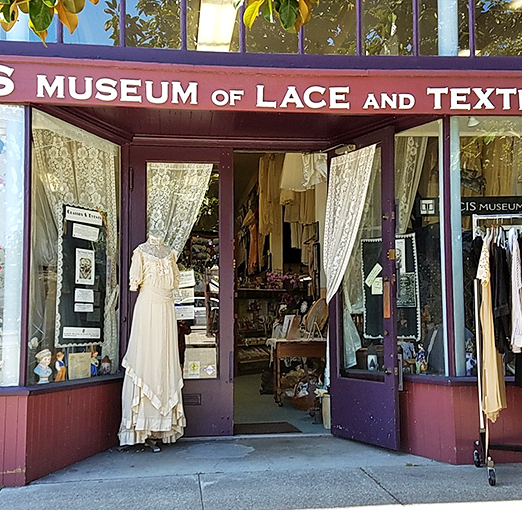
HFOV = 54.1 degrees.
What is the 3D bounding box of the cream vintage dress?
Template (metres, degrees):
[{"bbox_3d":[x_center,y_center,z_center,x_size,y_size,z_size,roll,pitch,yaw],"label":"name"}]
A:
[{"bbox_3d":[-0.790,0.633,3.686,0.480,1.469,0.420,2,-5,-27],"label":"cream vintage dress"}]

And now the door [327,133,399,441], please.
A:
[{"bbox_3d":[0.757,0.240,3.839,0.055,2.259,0.777,2,-5,-29],"label":"door"}]

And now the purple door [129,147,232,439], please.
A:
[{"bbox_3d":[-0.620,0.259,4.008,0.804,2.260,0.060,1,-5,-9],"label":"purple door"}]

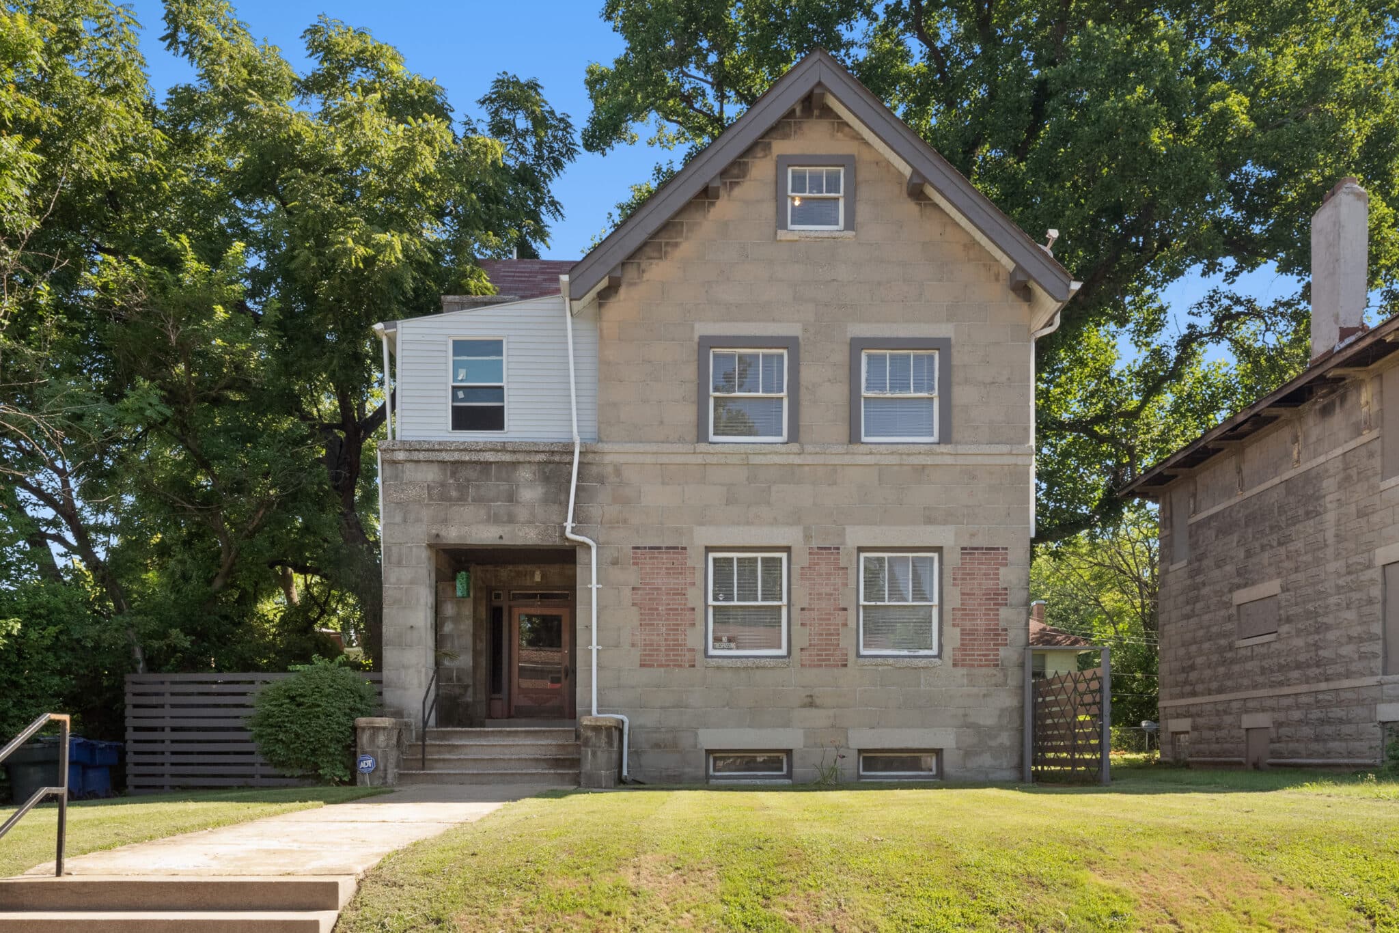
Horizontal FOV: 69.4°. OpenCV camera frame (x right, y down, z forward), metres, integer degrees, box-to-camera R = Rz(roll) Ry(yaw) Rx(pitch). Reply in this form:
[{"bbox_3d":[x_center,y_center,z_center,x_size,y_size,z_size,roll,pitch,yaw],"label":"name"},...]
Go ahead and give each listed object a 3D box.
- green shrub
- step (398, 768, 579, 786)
[{"bbox_3d":[-5.740,3.740,15.000,1.840,1.860,1.700,0,0,0],"label":"green shrub"},{"bbox_3d":[-3.040,4.500,14.700,2.620,0.200,0.320,0,0,0],"label":"step"}]

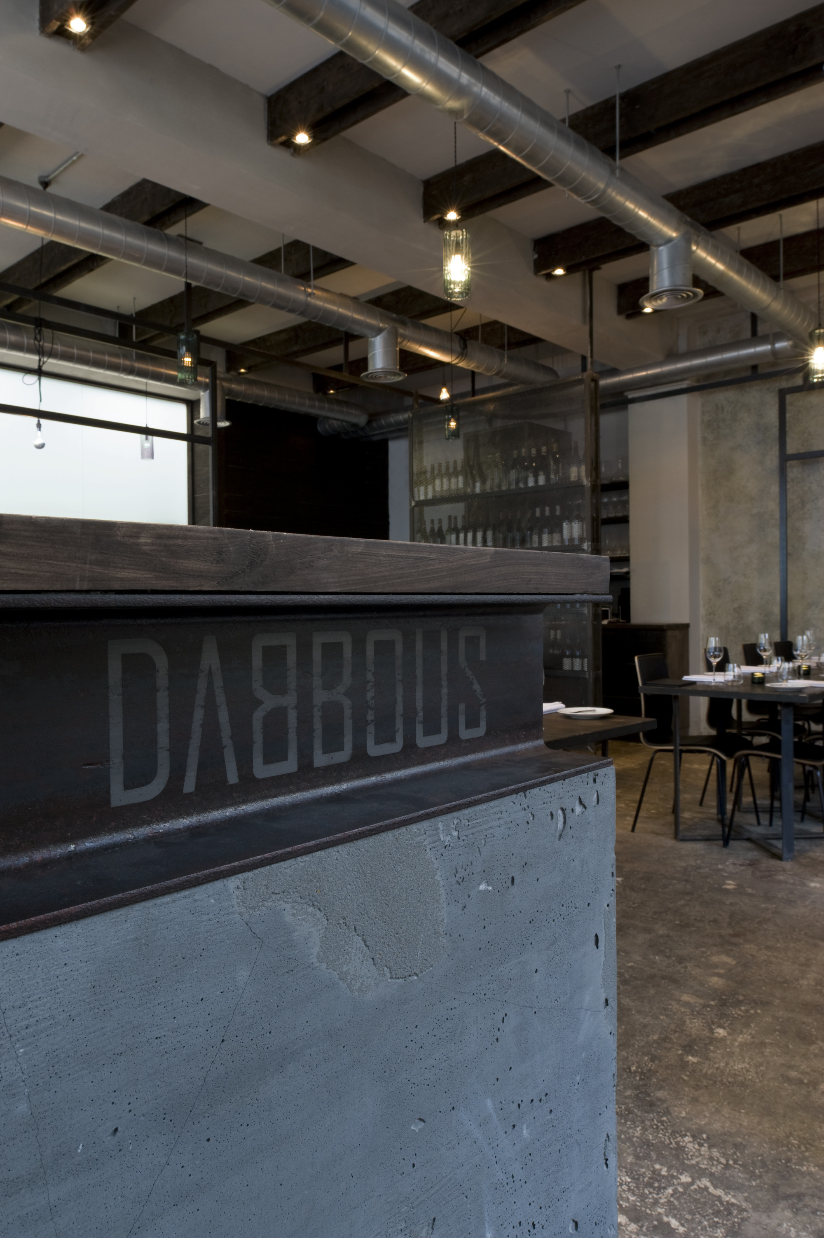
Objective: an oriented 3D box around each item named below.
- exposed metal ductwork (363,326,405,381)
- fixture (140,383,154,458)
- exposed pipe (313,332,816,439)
[{"bbox_3d":[-0.194,-1.850,5.761,0.317,0.376,0.317,0,1,0],"label":"exposed metal ductwork"},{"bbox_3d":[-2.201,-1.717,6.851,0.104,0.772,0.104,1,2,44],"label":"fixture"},{"bbox_3d":[1.011,-2.093,7.705,4.970,0.223,0.223,1,2,39],"label":"exposed pipe"}]

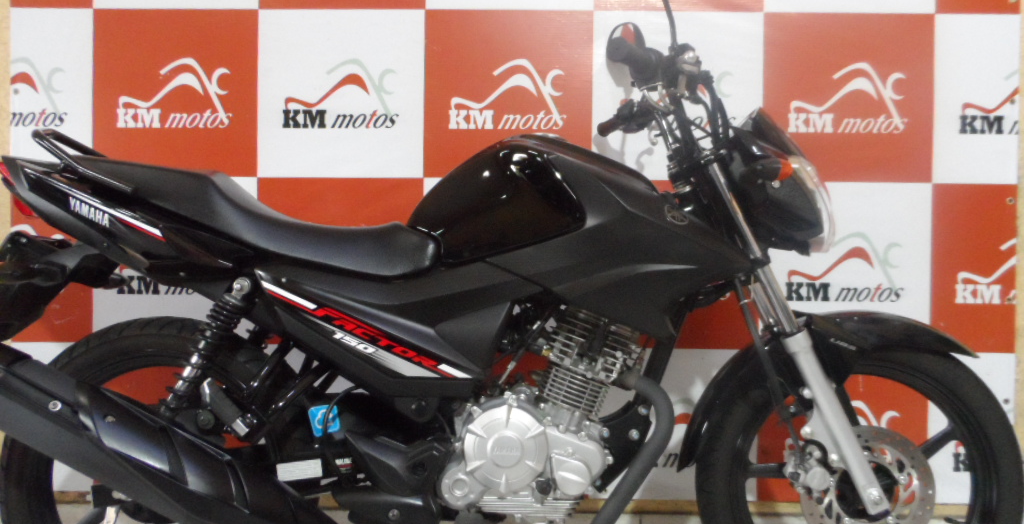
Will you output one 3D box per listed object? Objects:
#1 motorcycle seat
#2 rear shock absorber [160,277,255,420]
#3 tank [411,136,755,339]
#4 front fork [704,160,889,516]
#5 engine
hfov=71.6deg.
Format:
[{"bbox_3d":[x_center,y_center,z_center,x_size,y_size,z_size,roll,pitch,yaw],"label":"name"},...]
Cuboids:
[{"bbox_3d":[-0.475,-0.081,1.376,0.685,0.225,0.260,1,-2,0],"label":"motorcycle seat"},{"bbox_3d":[-0.541,0.164,1.242,0.067,0.320,0.067,27,-2,1],"label":"rear shock absorber"},{"bbox_3d":[0.121,-0.055,1.377,0.625,0.375,0.350,1,-2,0],"label":"tank"},{"bbox_3d":[0.515,0.136,1.369,0.080,0.720,0.235,-26,-2,2],"label":"front fork"},{"bbox_3d":[0.057,0.281,1.360,0.390,0.410,0.330,1,-2,0],"label":"engine"}]

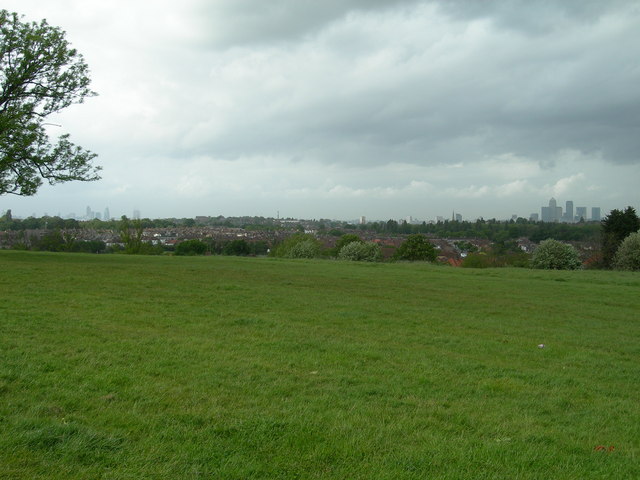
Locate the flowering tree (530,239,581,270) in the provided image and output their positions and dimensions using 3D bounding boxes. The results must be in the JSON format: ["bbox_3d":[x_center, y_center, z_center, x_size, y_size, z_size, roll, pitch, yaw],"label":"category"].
[{"bbox_3d":[26.150,1.660,84.000,5.500,3.600,5.200,0,2,0],"label":"flowering tree"}]

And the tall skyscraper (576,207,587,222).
[{"bbox_3d":[1999.000,-174.920,5790.000,67.000,151.000,50.000,0,2,8],"label":"tall skyscraper"}]

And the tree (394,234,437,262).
[{"bbox_3d":[12.980,1.430,103.000,5.600,4.300,5.400,0,2,0],"label":"tree"}]

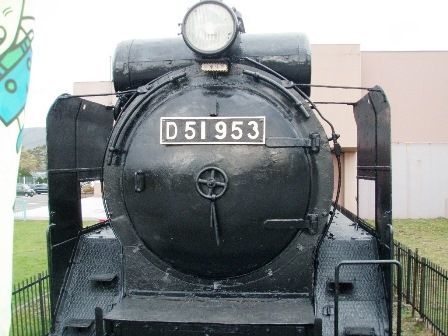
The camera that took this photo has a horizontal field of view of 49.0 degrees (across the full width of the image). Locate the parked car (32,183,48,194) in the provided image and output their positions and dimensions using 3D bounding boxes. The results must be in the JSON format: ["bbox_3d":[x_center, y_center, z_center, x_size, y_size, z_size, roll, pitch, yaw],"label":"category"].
[{"bbox_3d":[-23.500,2.934,66.500,4.300,1.450,1.680,0,0,3],"label":"parked car"}]

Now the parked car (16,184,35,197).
[{"bbox_3d":[-25.200,2.774,60.100,4.200,1.500,1.680,0,0,3],"label":"parked car"}]

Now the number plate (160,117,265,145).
[{"bbox_3d":[-0.072,-0.247,3.270,0.700,0.179,0.025,0,0,6],"label":"number plate"}]

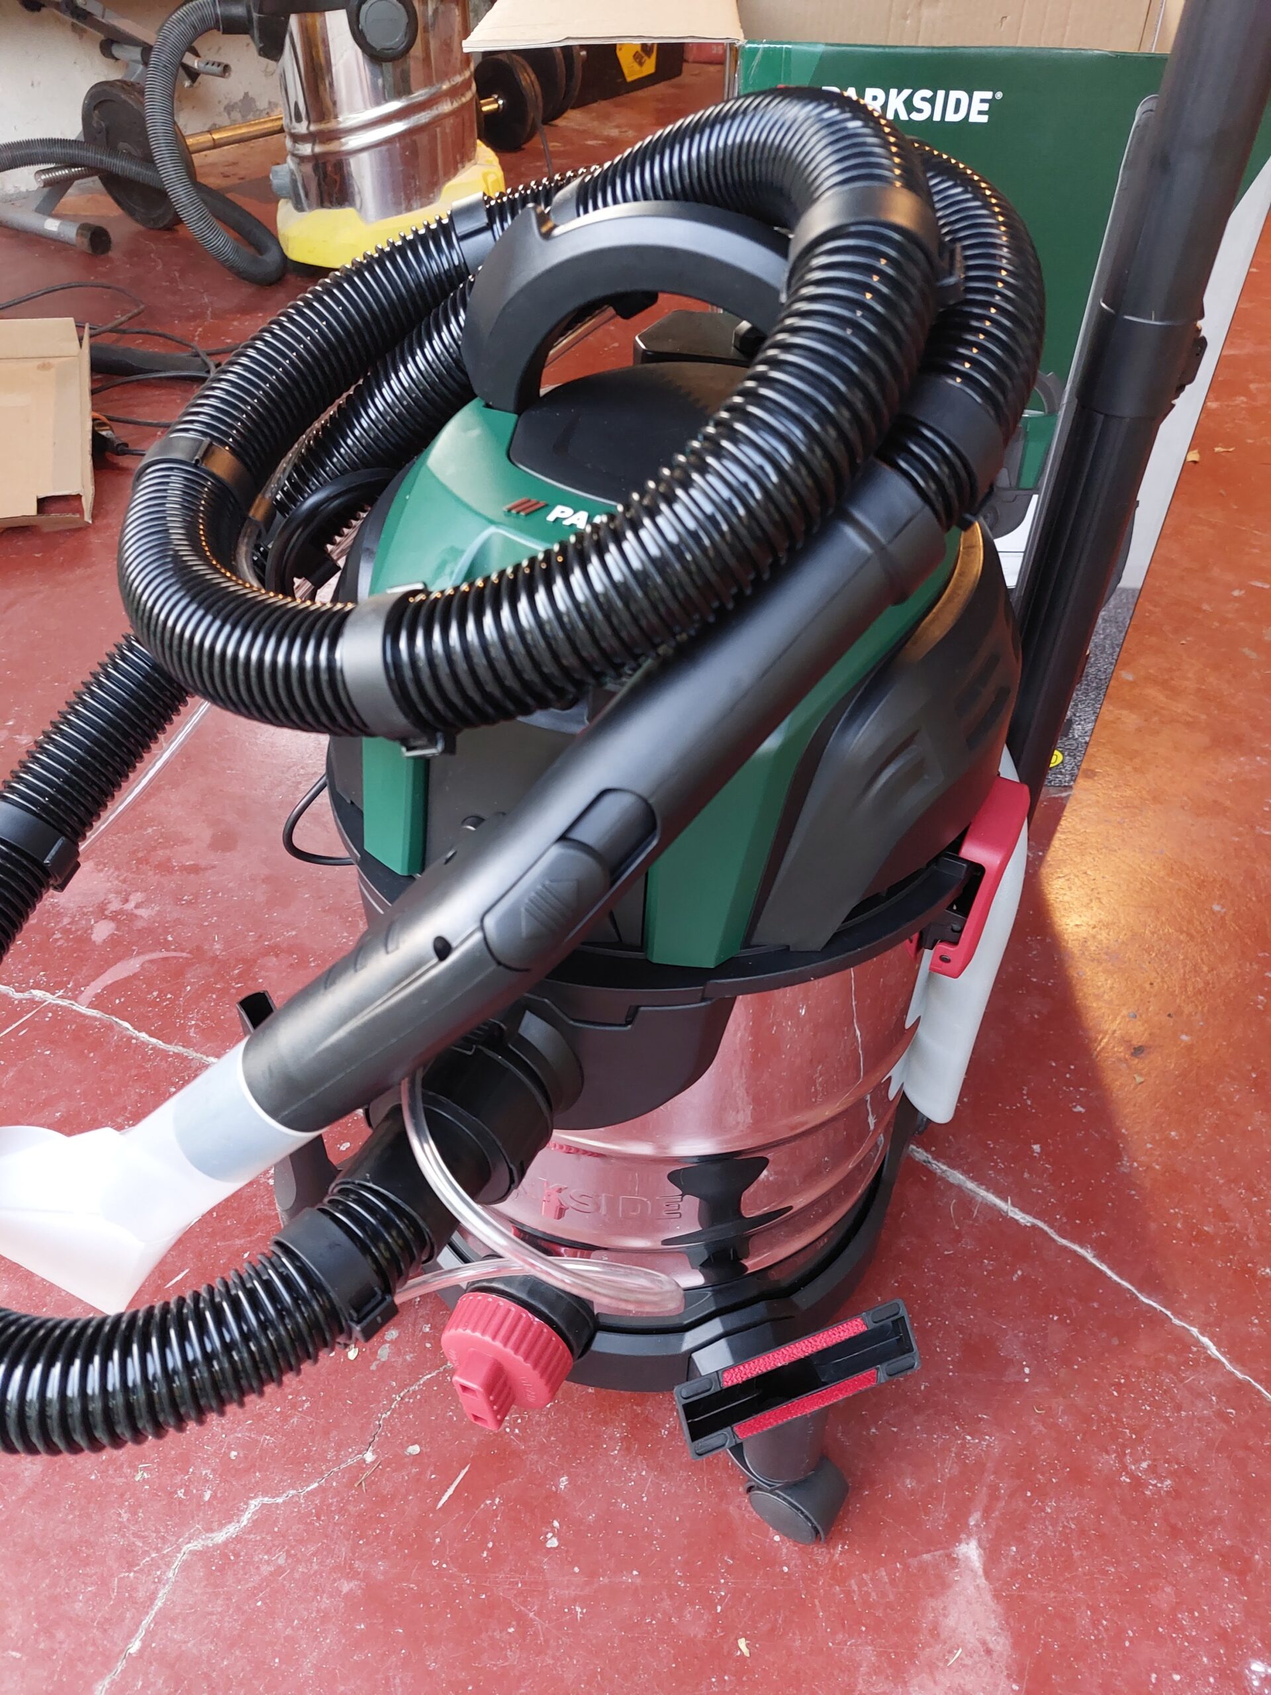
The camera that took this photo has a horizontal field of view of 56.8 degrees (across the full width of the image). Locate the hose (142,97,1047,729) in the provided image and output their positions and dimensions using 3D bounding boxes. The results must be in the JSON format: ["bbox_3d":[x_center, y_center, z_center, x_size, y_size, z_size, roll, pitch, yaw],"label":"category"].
[{"bbox_3d":[-0.017,-0.210,0.506,0.410,0.205,0.395,0,43,0],"label":"hose"}]

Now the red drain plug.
[{"bbox_3d":[-0.068,0.251,0.568,0.064,0.064,0.036,17,46,17],"label":"red drain plug"}]

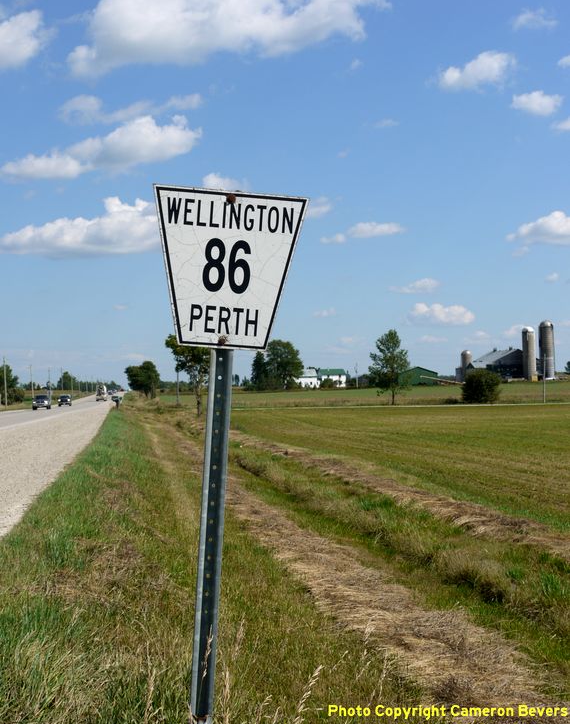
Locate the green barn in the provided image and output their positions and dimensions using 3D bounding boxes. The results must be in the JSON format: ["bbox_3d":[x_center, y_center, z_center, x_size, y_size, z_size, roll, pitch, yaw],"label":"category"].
[{"bbox_3d":[49.400,5.370,455.000,14.400,7.000,19.000,-1,-1,6],"label":"green barn"}]

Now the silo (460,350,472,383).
[{"bbox_3d":[73.190,1.930,495.000,4.500,13.200,4.500,-1,-1,-7],"label":"silo"}]

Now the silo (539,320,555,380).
[{"bbox_3d":[101.100,-4.440,475.000,5.800,23.200,5.800,-1,-1,-7],"label":"silo"}]

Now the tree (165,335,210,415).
[{"bbox_3d":[-8.630,0.990,116.000,5.100,8.000,5.100,-1,-1,-7],"label":"tree"}]

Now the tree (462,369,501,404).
[{"bbox_3d":[24.450,3.050,153.000,4.700,4.450,4.700,-1,-1,-7],"label":"tree"}]

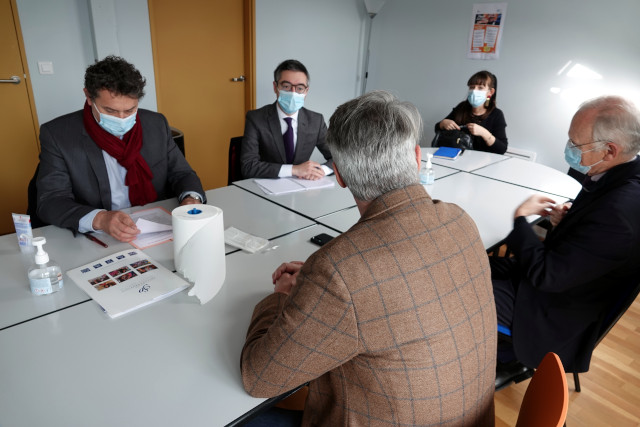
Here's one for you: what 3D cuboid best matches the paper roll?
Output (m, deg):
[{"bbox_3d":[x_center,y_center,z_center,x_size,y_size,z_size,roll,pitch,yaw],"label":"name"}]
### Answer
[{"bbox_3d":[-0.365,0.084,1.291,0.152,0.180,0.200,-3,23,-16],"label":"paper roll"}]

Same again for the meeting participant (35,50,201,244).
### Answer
[{"bbox_3d":[-0.729,0.076,1.725,0.720,1.313,0.600,23,29,40],"label":"meeting participant"}]

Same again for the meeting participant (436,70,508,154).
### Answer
[{"bbox_3d":[1.086,-0.398,3.209,0.510,1.265,0.660,12,24,21],"label":"meeting participant"}]

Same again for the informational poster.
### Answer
[{"bbox_3d":[1.410,-1.538,3.618,0.010,0.425,0.295,-17,30,-41],"label":"informational poster"}]

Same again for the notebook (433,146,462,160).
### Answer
[{"bbox_3d":[0.860,-0.402,2.875,0.145,0.020,0.265,13,24,22],"label":"notebook"}]

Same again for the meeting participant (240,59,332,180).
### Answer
[{"bbox_3d":[-0.143,-0.109,2.268,0.560,1.308,0.680,-5,23,-19],"label":"meeting participant"}]

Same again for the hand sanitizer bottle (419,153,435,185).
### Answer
[{"bbox_3d":[0.572,-0.239,2.246,0.078,0.160,0.058,-3,23,-15],"label":"hand sanitizer bottle"}]

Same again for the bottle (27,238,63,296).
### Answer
[{"bbox_3d":[-0.736,0.138,1.135,0.078,0.158,0.058,5,22,3],"label":"bottle"}]

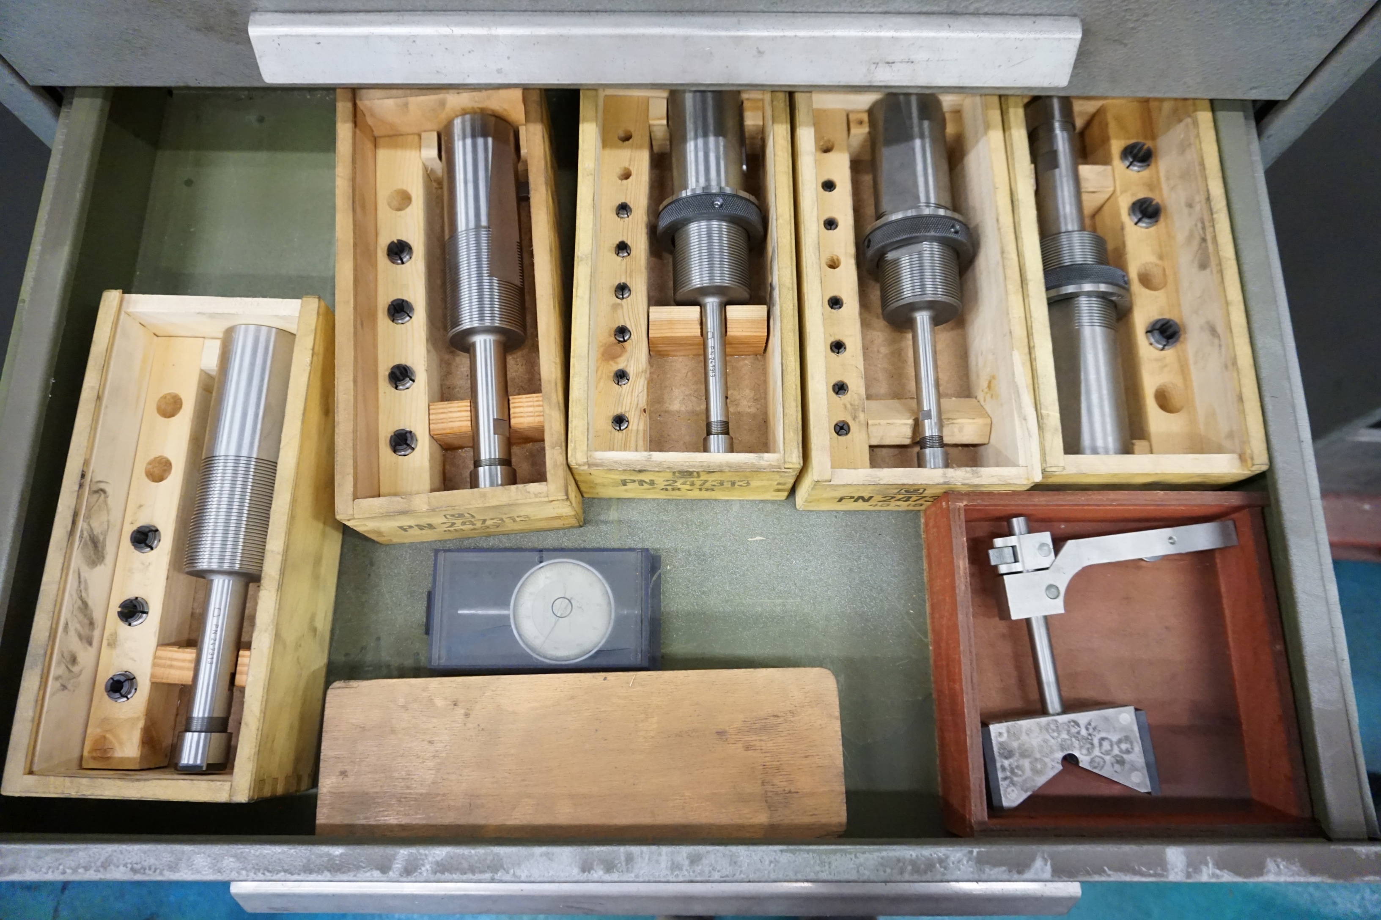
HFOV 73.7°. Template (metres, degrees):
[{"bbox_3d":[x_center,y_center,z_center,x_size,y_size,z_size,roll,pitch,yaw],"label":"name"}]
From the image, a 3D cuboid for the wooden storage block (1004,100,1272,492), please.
[{"bbox_3d":[0.252,-0.115,0.569,0.123,0.077,0.269,0,75,0],"label":"wooden storage block"}]

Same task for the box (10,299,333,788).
[{"bbox_3d":[-0.274,0.046,0.523,0.122,0.077,0.269,1,75,0],"label":"box"}]

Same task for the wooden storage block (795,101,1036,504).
[{"bbox_3d":[0.127,-0.109,0.567,0.124,0.076,0.269,0,75,0],"label":"wooden storage block"}]

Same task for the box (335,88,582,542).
[{"bbox_3d":[-0.139,-0.094,0.560,0.122,0.079,0.269,-5,75,-2],"label":"box"}]

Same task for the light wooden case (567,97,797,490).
[{"bbox_3d":[-0.003,-0.116,0.568,0.126,0.077,0.269,0,75,0],"label":"light wooden case"}]

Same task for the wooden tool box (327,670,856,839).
[{"bbox_3d":[-0.056,0.161,0.503,0.270,0.059,0.085,-1,75,-1],"label":"wooden tool box"}]

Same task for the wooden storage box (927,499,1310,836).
[{"bbox_3d":[0.233,0.114,0.520,0.176,0.055,0.182,0,75,0],"label":"wooden storage box"}]

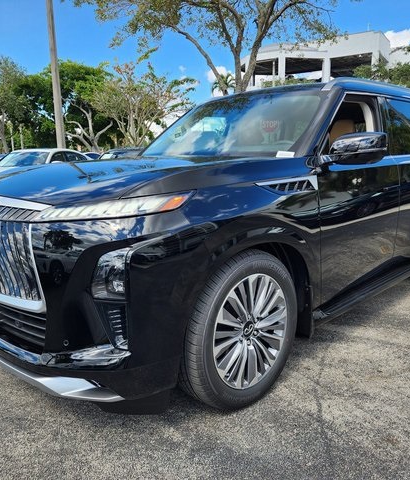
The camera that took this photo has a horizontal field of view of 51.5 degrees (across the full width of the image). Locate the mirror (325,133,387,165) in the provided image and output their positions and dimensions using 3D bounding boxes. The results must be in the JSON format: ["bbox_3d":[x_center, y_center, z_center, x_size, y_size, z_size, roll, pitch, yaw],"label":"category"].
[{"bbox_3d":[0.909,-0.557,2.595,0.190,0.195,0.320,-12,15,-43],"label":"mirror"}]

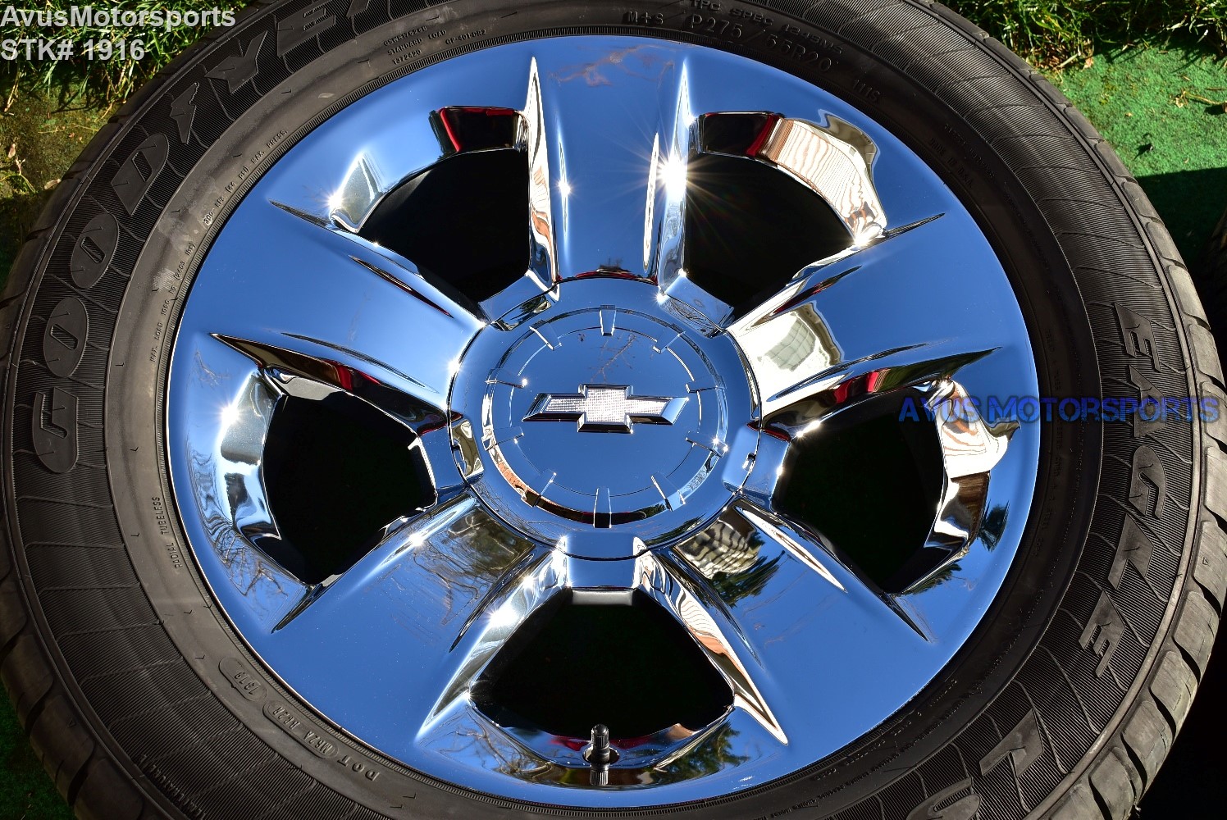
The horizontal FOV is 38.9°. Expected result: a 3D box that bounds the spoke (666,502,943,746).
[{"bbox_3d":[0.099,0.126,1.052,0.110,0.047,0.166,-32,55,-16],"label":"spoke"}]

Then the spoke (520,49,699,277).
[{"bbox_3d":[-0.004,-0.165,1.202,0.110,0.047,0.166,1,76,-1],"label":"spoke"}]

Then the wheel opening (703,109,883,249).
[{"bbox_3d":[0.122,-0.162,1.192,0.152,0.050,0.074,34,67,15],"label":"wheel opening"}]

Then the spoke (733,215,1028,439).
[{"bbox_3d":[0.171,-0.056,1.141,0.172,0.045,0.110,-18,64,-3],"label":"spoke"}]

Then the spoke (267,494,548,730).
[{"bbox_3d":[-0.113,0.122,1.050,0.110,0.047,0.166,34,54,15],"label":"spoke"}]

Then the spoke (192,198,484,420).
[{"bbox_3d":[-0.177,-0.058,1.142,0.166,0.047,0.110,23,64,-4],"label":"spoke"}]

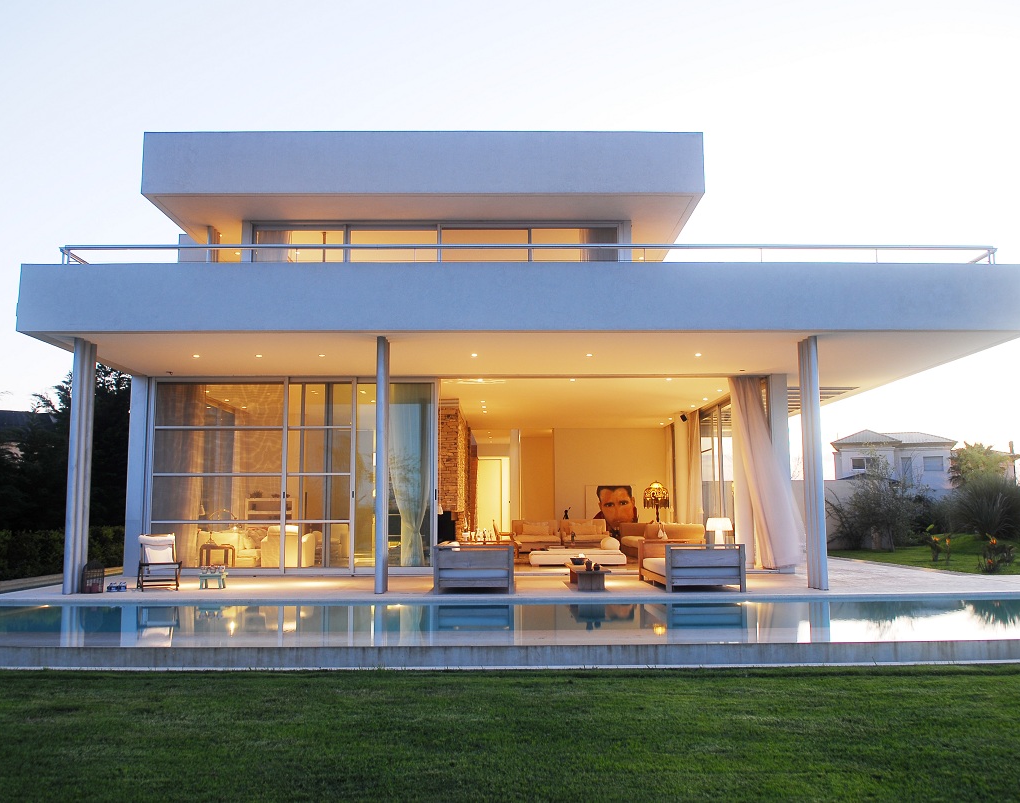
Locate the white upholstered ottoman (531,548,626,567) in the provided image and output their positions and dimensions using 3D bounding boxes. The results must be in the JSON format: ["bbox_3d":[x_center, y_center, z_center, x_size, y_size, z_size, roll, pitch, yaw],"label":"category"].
[{"bbox_3d":[1.210,2.849,15.374,1.780,0.330,0.850,0,-7,0],"label":"white upholstered ottoman"}]

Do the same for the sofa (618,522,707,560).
[{"bbox_3d":[2.950,2.735,16.436,1.120,0.660,1.850,1,-7,-6],"label":"sofa"}]

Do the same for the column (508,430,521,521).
[{"bbox_3d":[0.130,2.257,22.192,0.250,3.060,0.250,0,-7,0],"label":"column"}]

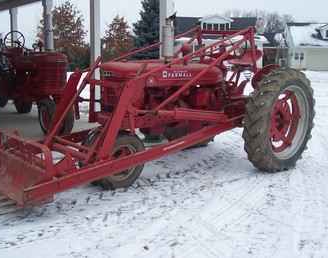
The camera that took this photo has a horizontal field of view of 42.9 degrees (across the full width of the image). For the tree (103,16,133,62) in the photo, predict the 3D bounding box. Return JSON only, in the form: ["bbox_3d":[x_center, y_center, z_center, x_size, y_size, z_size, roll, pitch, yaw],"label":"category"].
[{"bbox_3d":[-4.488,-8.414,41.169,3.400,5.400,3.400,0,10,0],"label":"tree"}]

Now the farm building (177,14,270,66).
[{"bbox_3d":[5.519,-9.734,47.017,11.200,6.100,9.000,0,10,0],"label":"farm building"}]

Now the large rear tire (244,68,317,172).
[{"bbox_3d":[1.618,-0.111,5.782,1.455,1.455,0.320,-9,13,-41],"label":"large rear tire"}]

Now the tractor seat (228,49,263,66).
[{"bbox_3d":[1.293,-1.130,6.598,0.430,0.270,0.480,-9,13,-41],"label":"tractor seat"}]

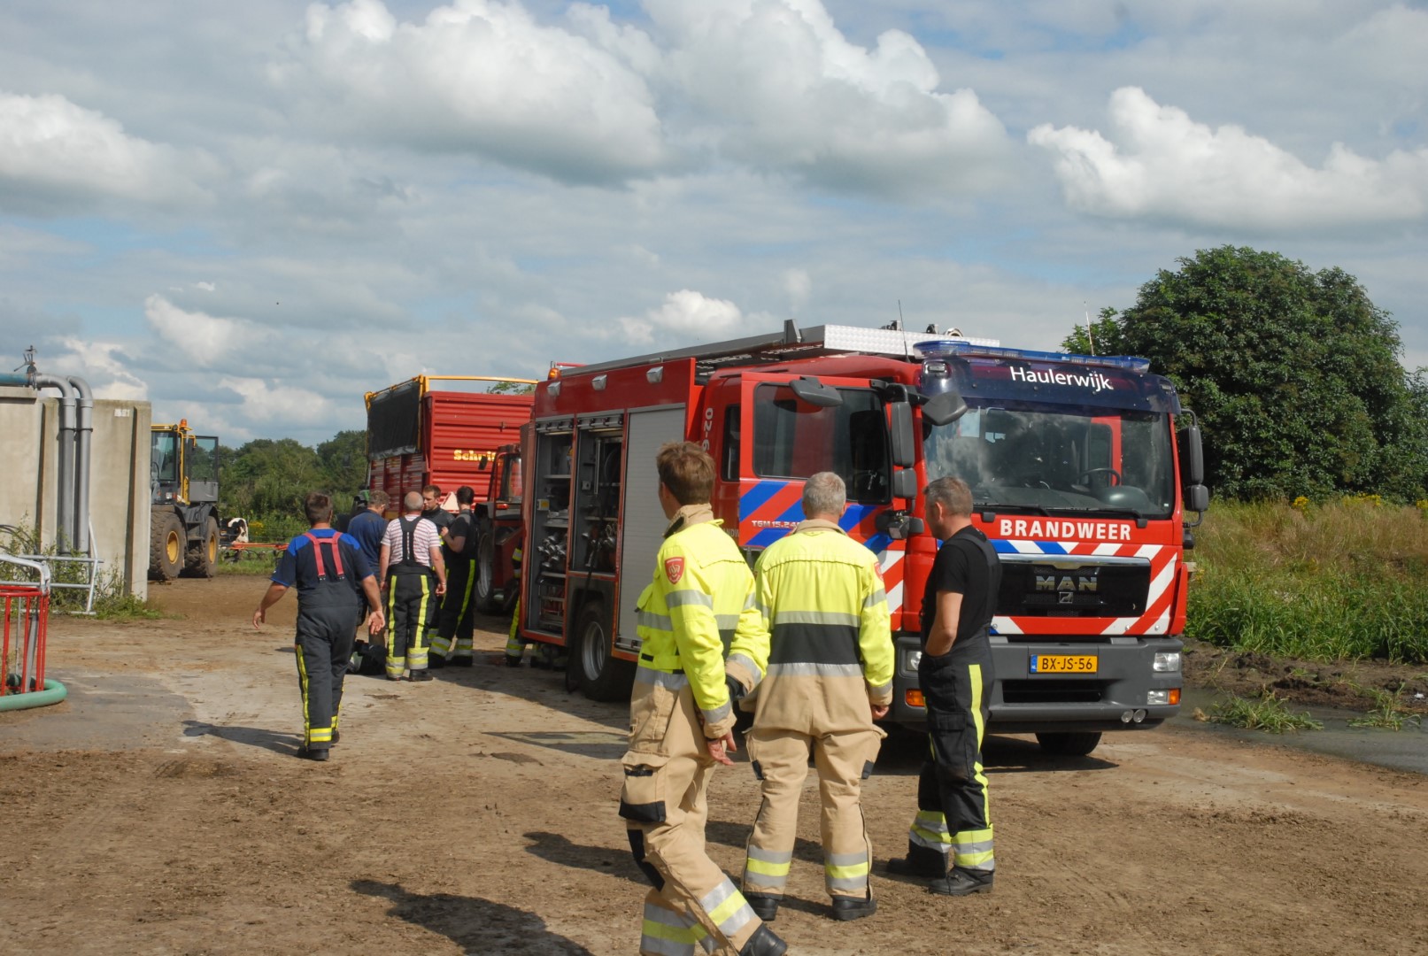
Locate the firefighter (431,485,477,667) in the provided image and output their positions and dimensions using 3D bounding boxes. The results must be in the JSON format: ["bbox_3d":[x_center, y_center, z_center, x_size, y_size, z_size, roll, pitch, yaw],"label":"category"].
[{"bbox_3d":[-2.598,0.977,17.100,0.400,1.800,0.500,0,-1,30],"label":"firefighter"}]

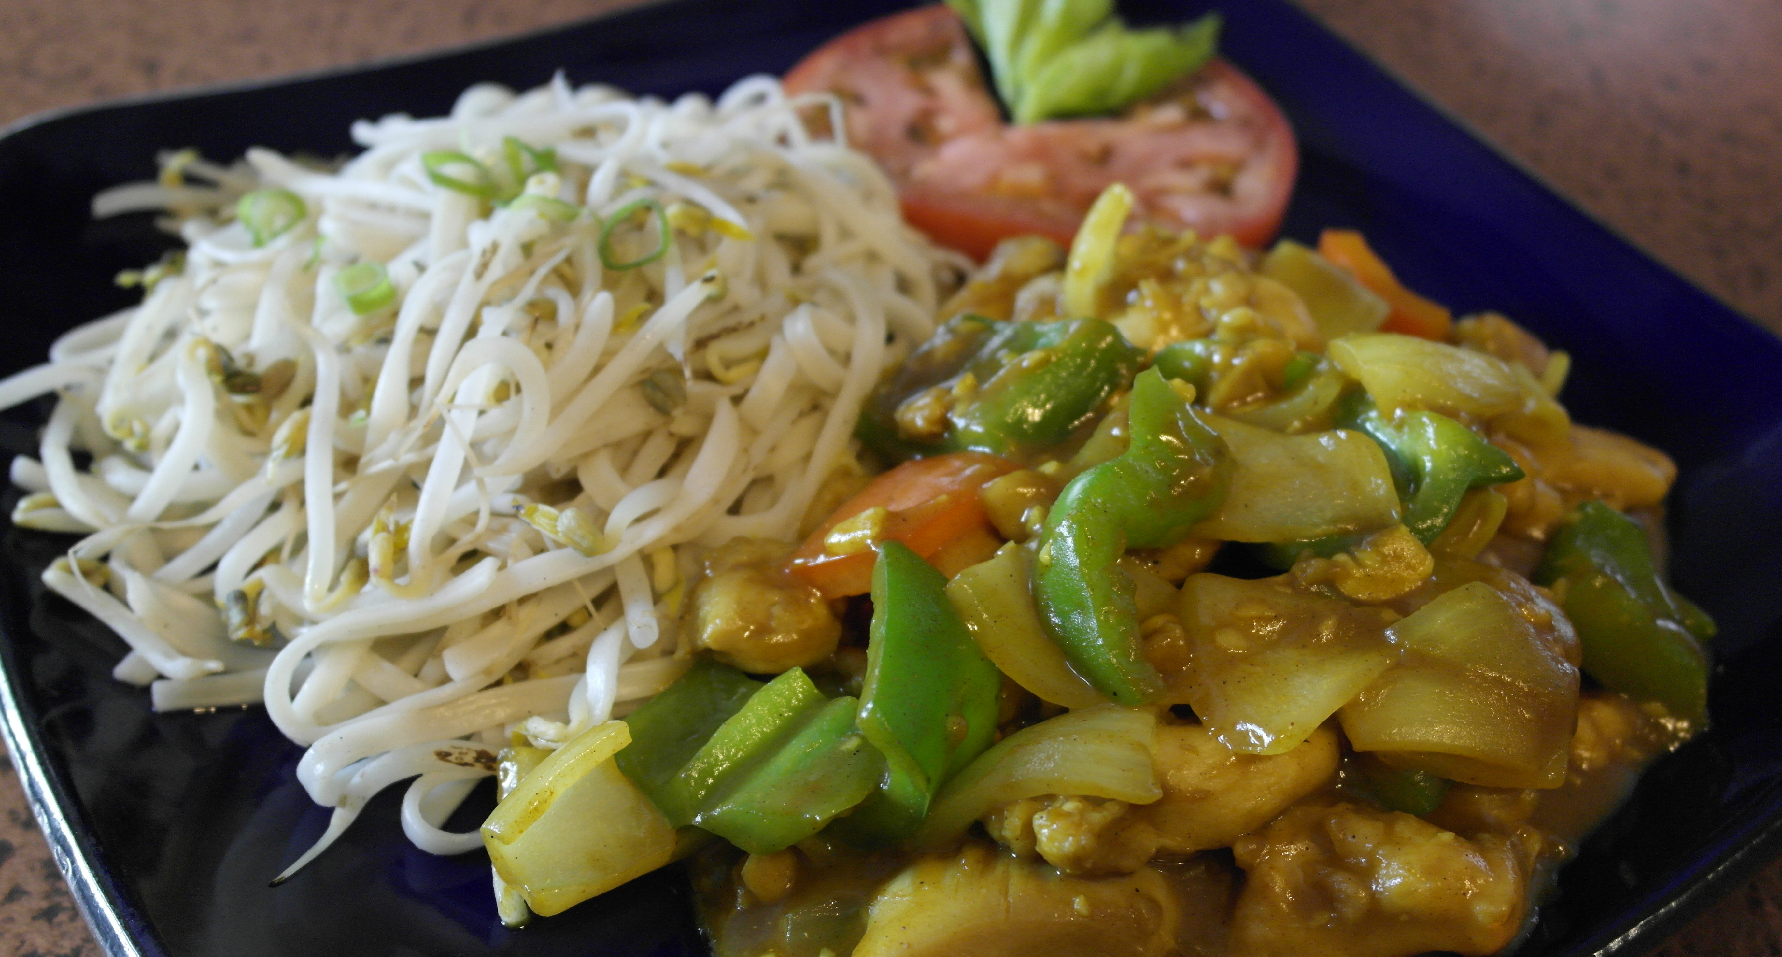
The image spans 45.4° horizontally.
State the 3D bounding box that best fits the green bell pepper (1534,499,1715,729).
[{"bbox_3d":[0.097,0.019,0.283,0.025,0.019,0.024,11,41,11],"label":"green bell pepper"}]

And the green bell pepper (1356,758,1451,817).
[{"bbox_3d":[0.063,0.038,0.265,0.016,0.011,0.006,0,40,-2],"label":"green bell pepper"}]

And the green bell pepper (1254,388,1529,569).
[{"bbox_3d":[0.068,0.004,0.290,0.027,0.019,0.025,24,45,25],"label":"green bell pepper"}]

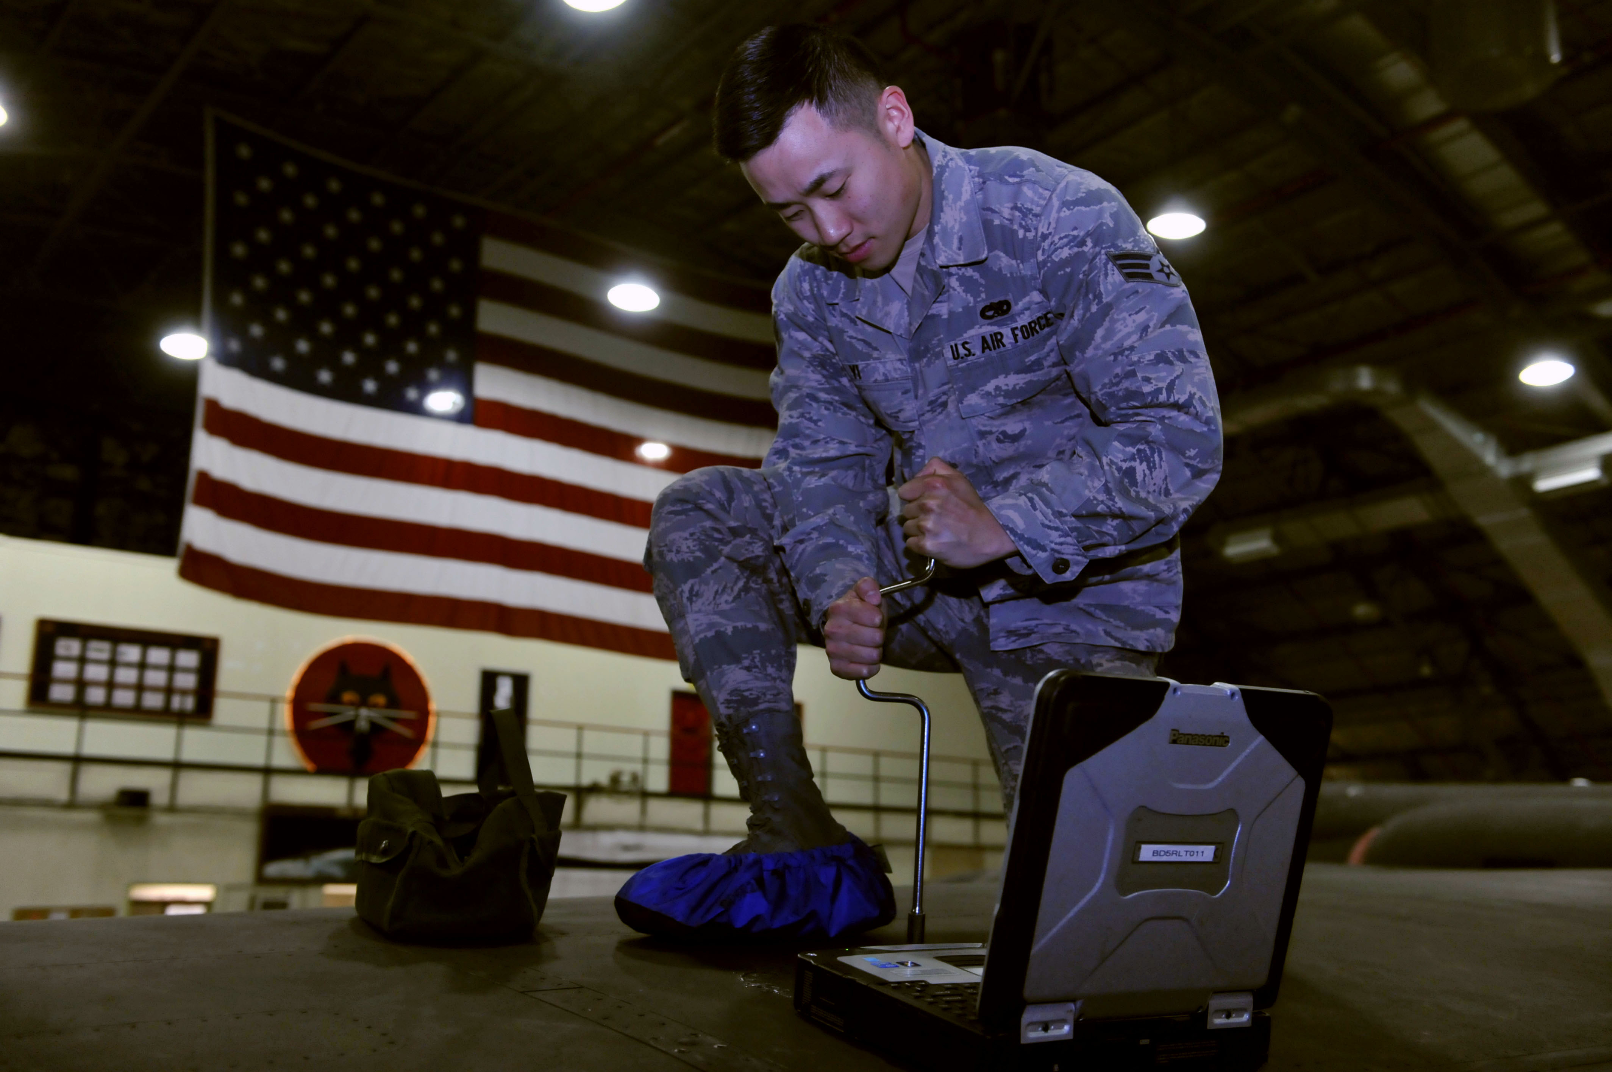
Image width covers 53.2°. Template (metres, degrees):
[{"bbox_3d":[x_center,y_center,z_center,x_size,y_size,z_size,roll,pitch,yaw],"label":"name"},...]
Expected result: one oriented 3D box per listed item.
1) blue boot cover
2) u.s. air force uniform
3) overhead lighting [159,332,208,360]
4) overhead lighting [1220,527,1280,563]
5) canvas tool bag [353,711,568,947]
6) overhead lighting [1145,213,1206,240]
[{"bbox_3d":[-0.052,0.373,1.690,0.315,0.110,0.130,10,-16,-33],"label":"blue boot cover"},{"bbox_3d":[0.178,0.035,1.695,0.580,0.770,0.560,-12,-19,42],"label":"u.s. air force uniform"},{"bbox_3d":[-7.846,-2.446,20.410,0.620,0.260,0.620,0,-14,0],"label":"overhead lighting"},{"bbox_3d":[6.072,0.120,22.000,0.300,0.310,0.780,10,-17,-34],"label":"overhead lighting"},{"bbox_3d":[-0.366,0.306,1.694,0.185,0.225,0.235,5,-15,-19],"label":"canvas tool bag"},{"bbox_3d":[3.839,-3.262,16.709,0.600,0.260,0.600,0,-14,0],"label":"overhead lighting"}]

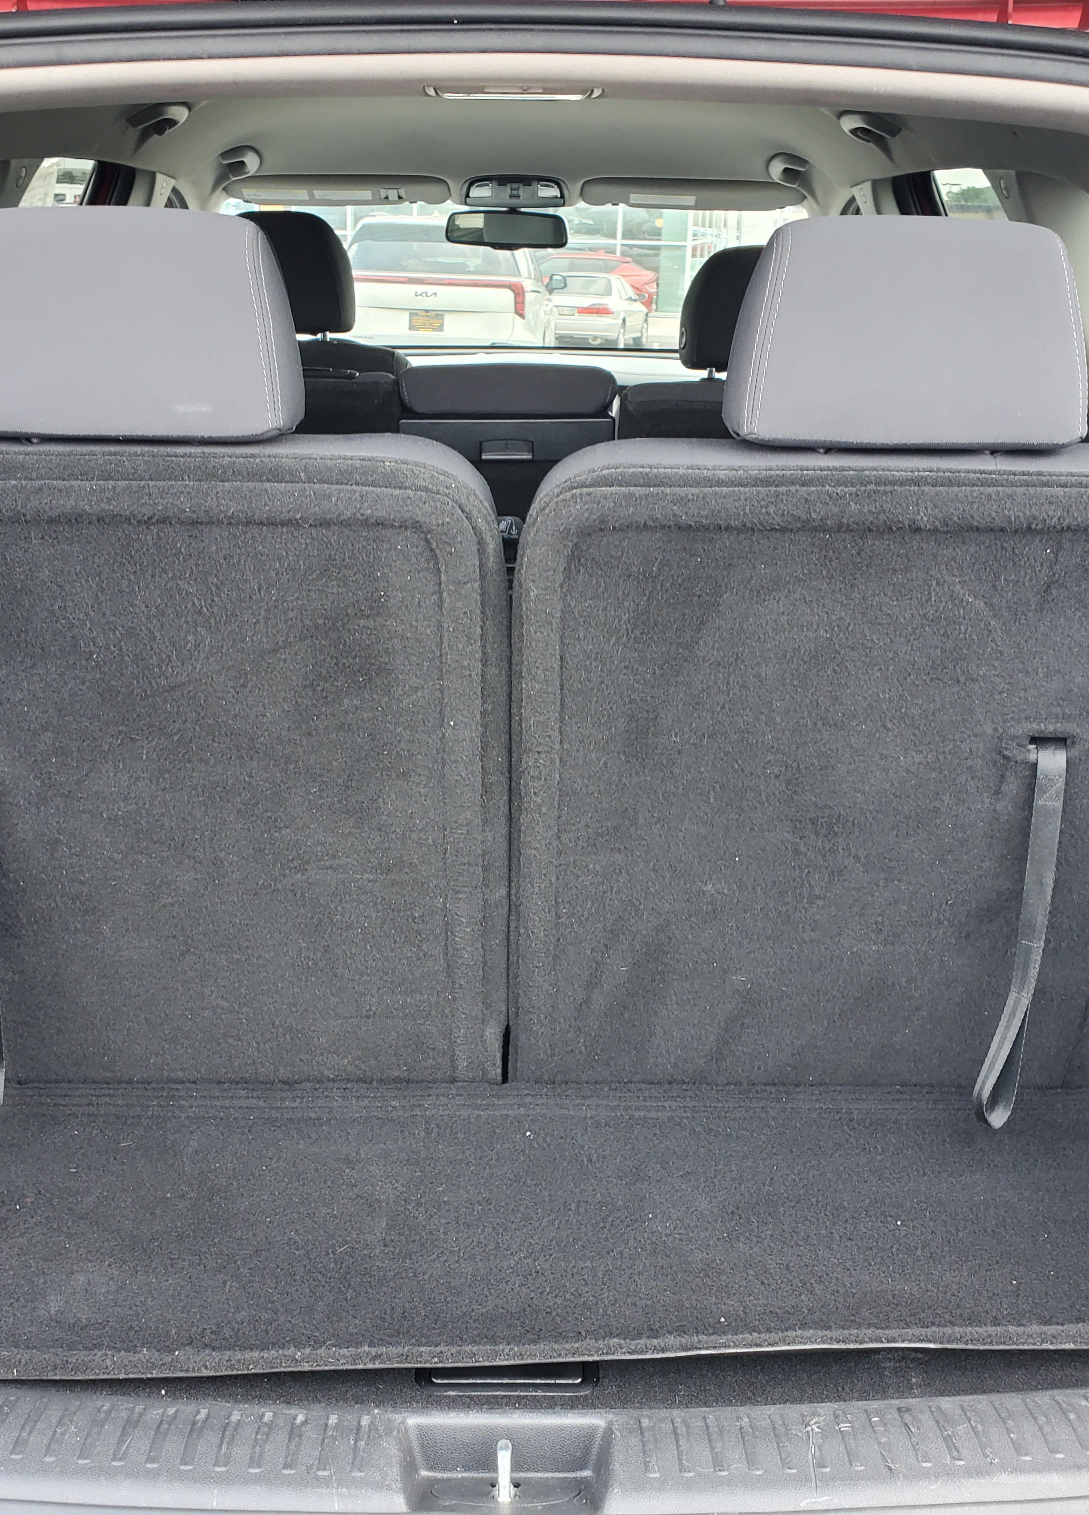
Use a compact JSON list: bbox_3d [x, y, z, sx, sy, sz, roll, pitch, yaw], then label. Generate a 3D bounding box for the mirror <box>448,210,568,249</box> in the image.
[{"bbox_3d":[-0.075,-1.073,3.089,0.250,0.072,0.050,6,23,11],"label":"mirror"}]

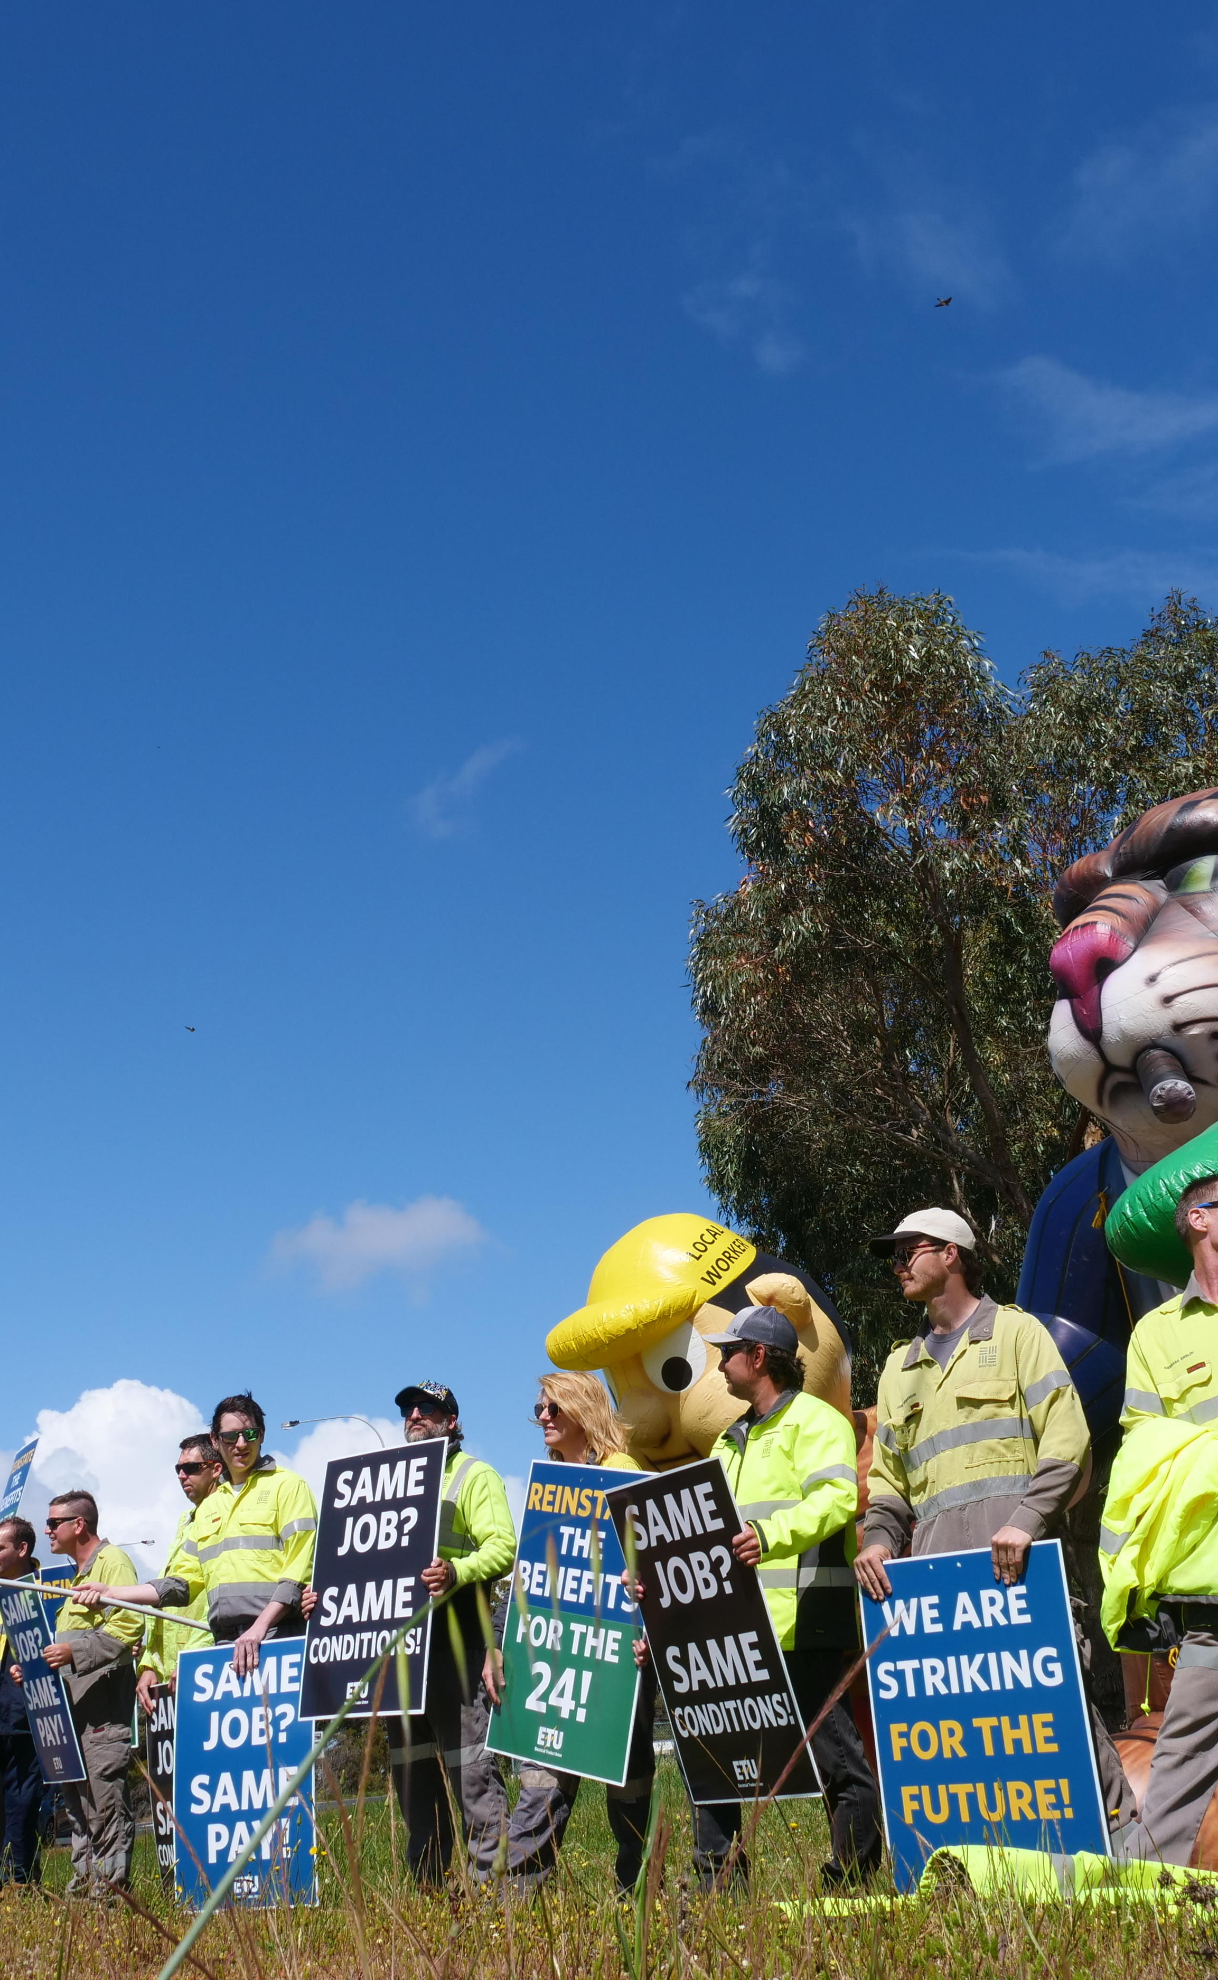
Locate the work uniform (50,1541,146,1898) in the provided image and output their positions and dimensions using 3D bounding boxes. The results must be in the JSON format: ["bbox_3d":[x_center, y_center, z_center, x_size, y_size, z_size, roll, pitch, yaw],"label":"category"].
[{"bbox_3d":[-2.376,3.361,9.229,0.460,1.580,0.500,8,-24,-26],"label":"work uniform"}]

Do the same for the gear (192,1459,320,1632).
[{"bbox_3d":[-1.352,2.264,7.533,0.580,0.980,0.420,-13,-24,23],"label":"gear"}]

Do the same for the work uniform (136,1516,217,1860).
[{"bbox_3d":[-1.806,2.988,8.492,0.560,1.460,0.380,-19,-27,35],"label":"work uniform"}]

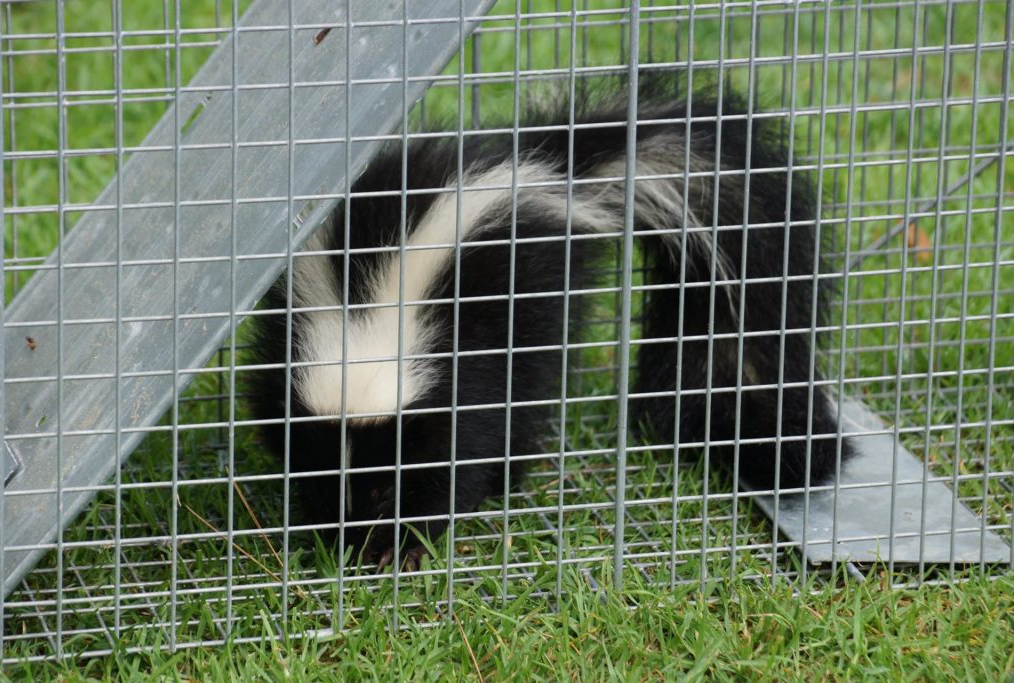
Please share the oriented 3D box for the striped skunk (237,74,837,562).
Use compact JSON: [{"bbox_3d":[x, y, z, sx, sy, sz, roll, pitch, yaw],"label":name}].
[{"bbox_3d":[0.007,-0.013,2.715,0.274,0.193,0.274,6,17,15],"label":"striped skunk"}]

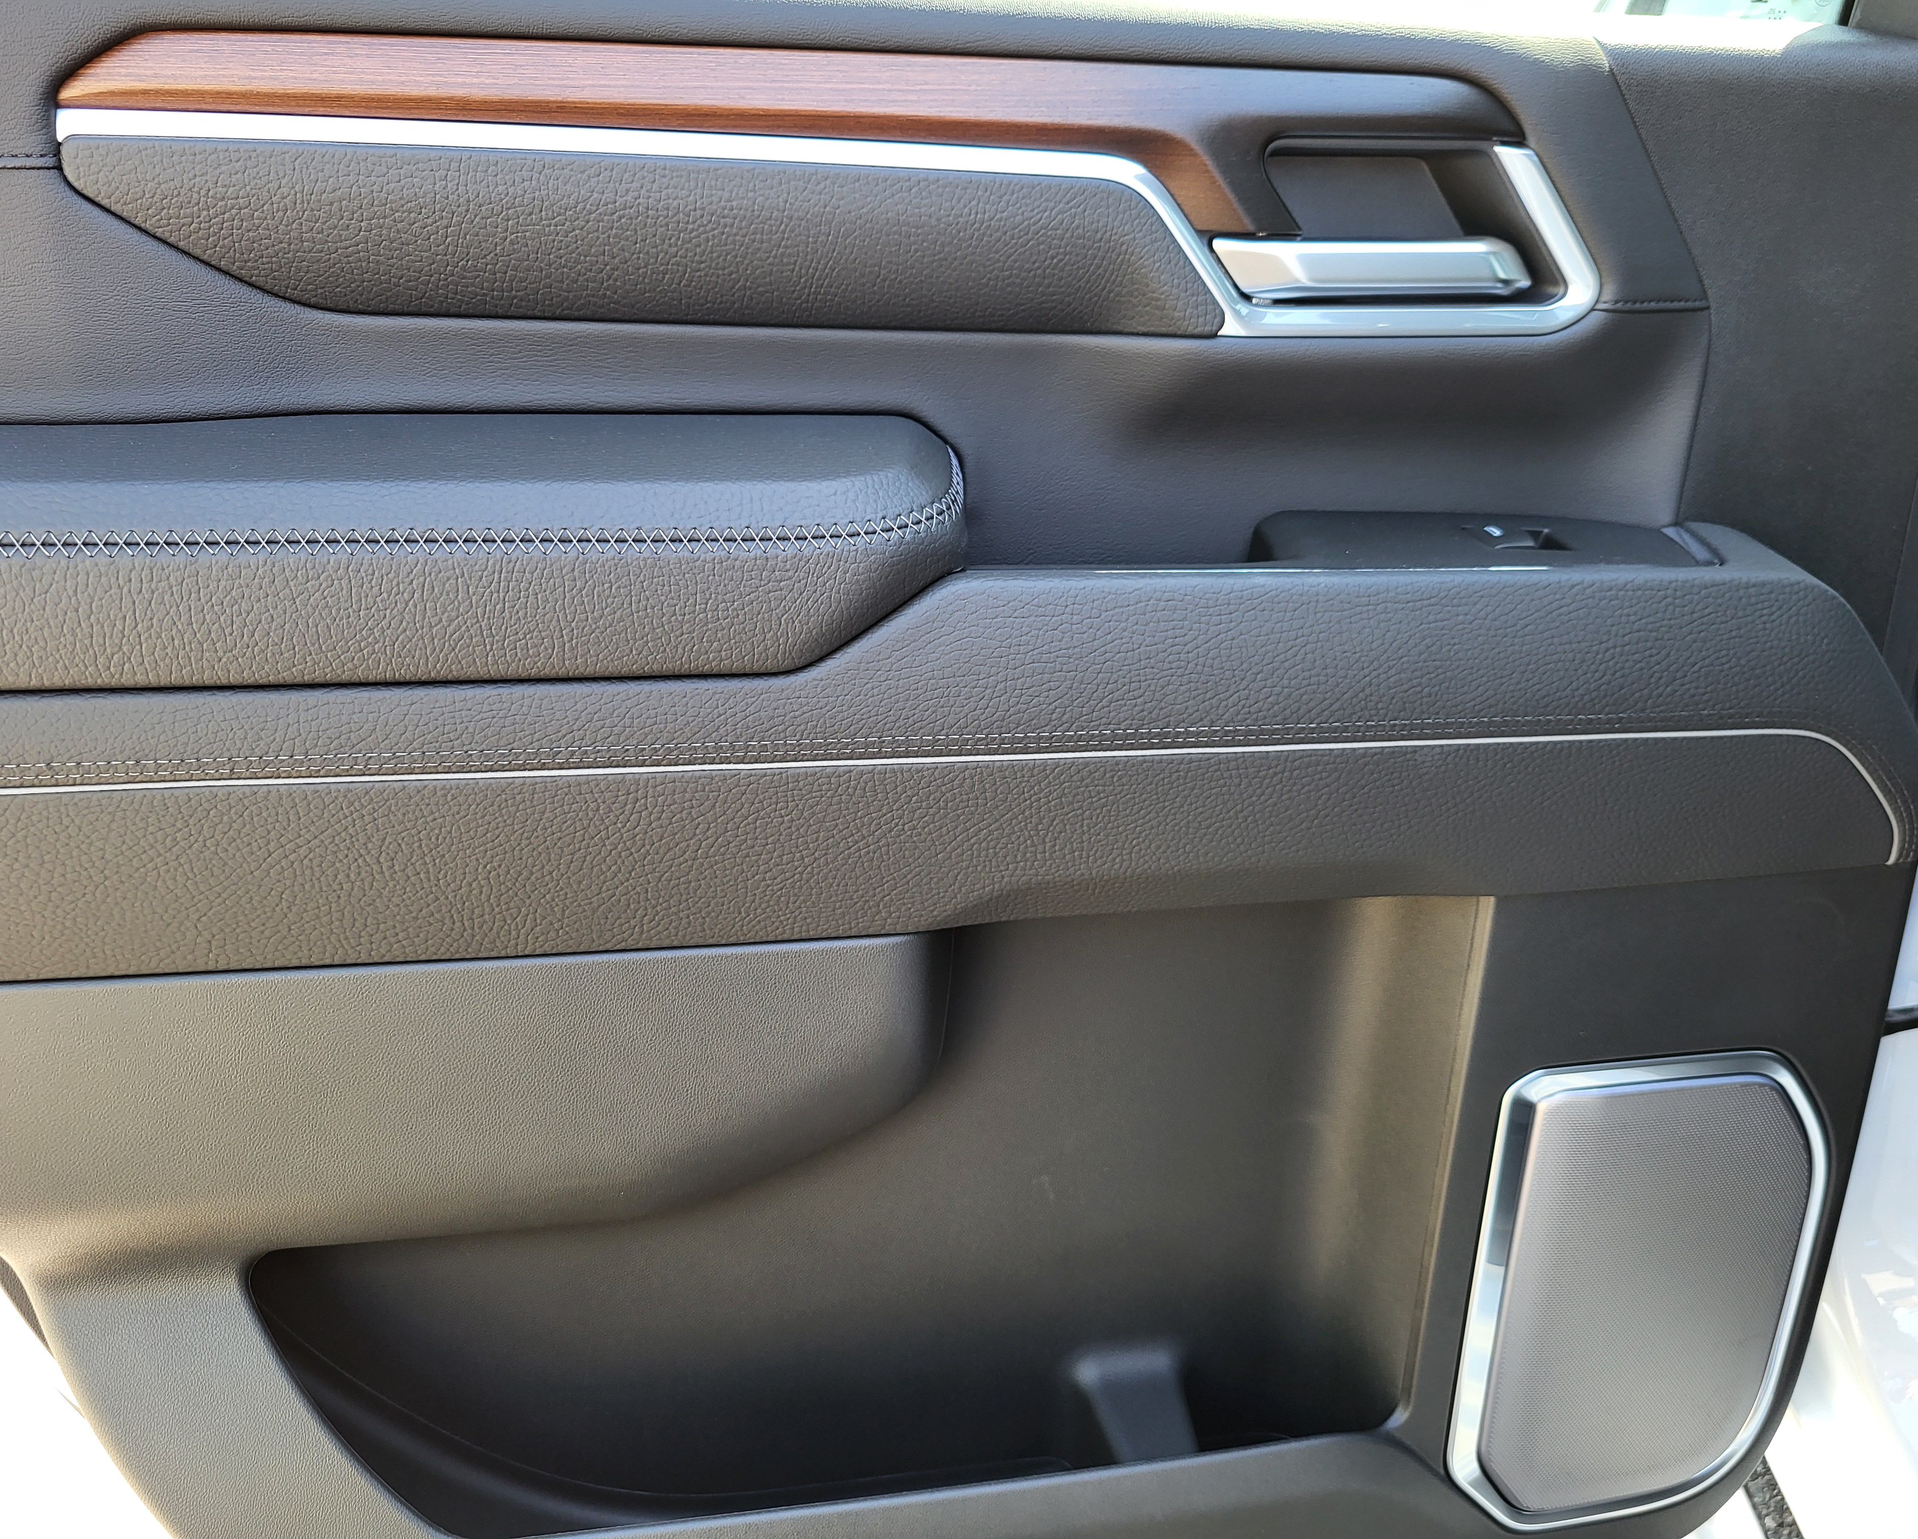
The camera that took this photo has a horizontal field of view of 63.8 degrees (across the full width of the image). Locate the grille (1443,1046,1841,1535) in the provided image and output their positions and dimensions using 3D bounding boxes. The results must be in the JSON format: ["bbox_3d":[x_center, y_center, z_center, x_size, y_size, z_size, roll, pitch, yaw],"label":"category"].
[{"bbox_3d":[0.334,0.262,0.758,0.181,0.274,0.025,-2,19,-9],"label":"grille"}]

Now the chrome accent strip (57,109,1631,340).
[{"bbox_3d":[-0.022,-0.201,0.577,0.576,0.073,0.035,-2,19,-9],"label":"chrome accent strip"}]

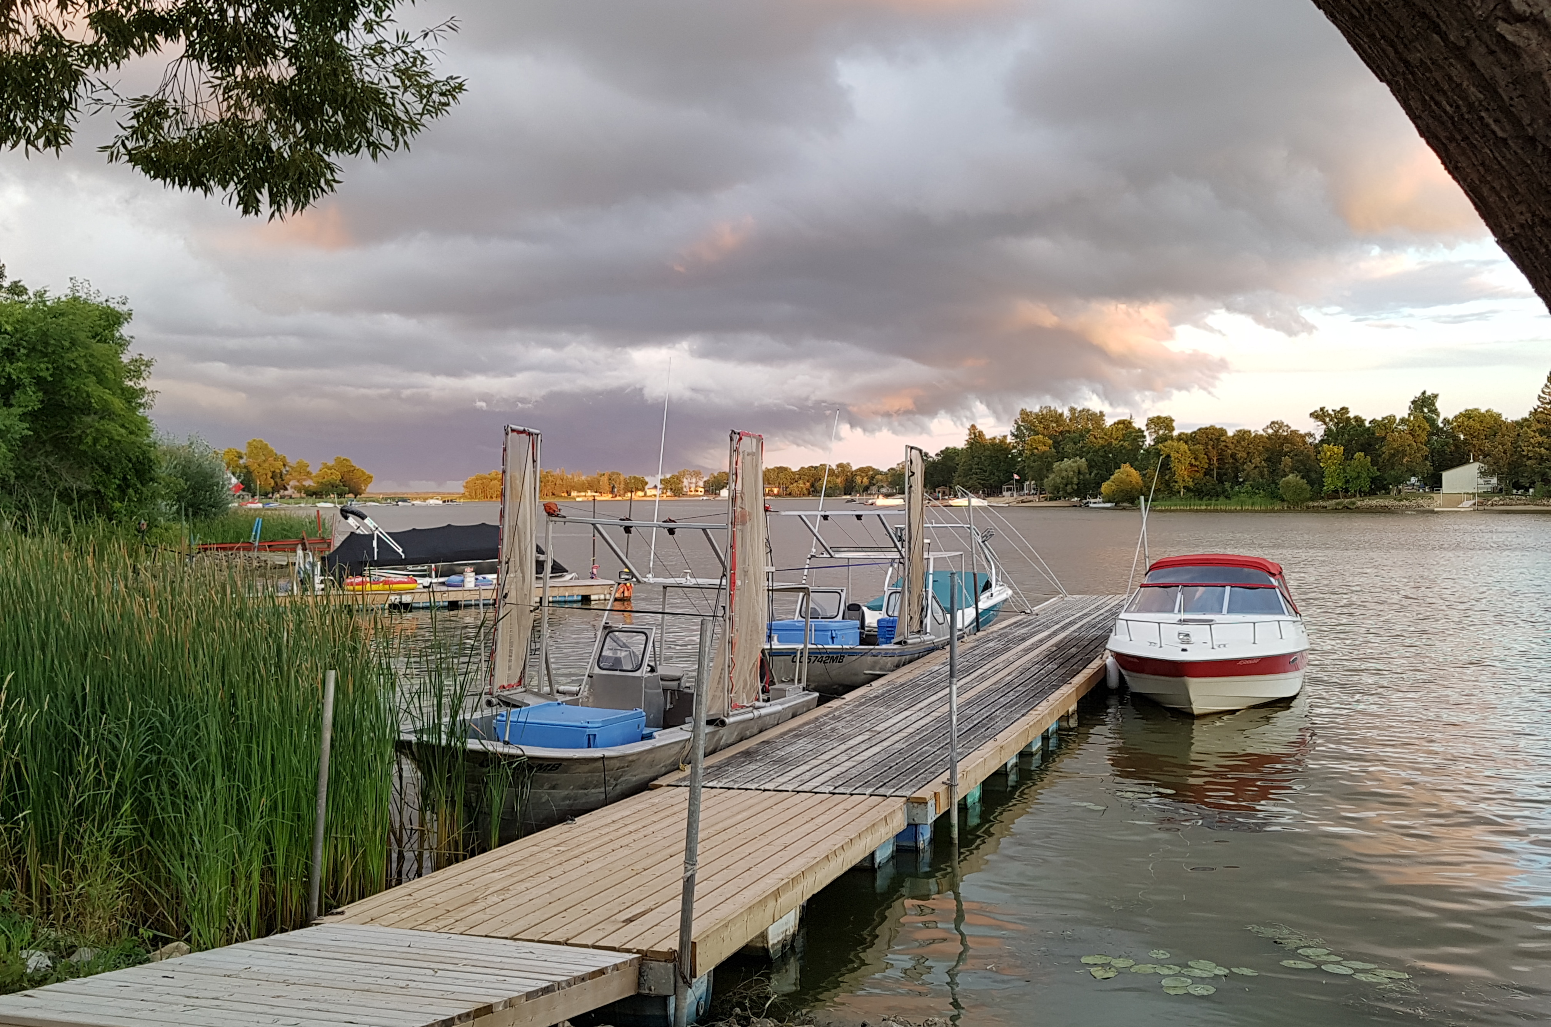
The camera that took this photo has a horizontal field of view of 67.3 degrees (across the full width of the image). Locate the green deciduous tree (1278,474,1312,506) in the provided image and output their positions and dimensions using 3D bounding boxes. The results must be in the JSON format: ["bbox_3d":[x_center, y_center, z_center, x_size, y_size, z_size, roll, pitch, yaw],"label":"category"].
[{"bbox_3d":[84.783,-3.656,189.966,5.340,5.534,5.200,0,1,0],"label":"green deciduous tree"}]

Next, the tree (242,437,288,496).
[{"bbox_3d":[-122.467,-10.775,279.866,11.650,14.853,11.000,0,1,0],"label":"tree"}]

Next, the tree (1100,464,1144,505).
[{"bbox_3d":[63.847,-5.255,214.944,8.050,7.603,7.600,0,1,0],"label":"tree"}]

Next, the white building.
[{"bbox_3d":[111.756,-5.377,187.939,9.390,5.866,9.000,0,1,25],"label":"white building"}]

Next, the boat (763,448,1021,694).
[{"bbox_3d":[0.970,0.801,15.955,2.150,3.300,6.000,0,1,24],"label":"boat"}]

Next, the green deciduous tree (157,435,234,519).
[{"bbox_3d":[-31.585,-1.474,62.985,4.650,5.504,4.600,0,1,0],"label":"green deciduous tree"}]

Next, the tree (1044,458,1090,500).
[{"bbox_3d":[58.909,-6.721,234.924,9.040,8.800,8.500,0,1,0],"label":"tree"}]

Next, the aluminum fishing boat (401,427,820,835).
[{"bbox_3d":[-1.535,0.887,10.454,2.150,3.300,5.300,0,1,23],"label":"aluminum fishing boat"}]

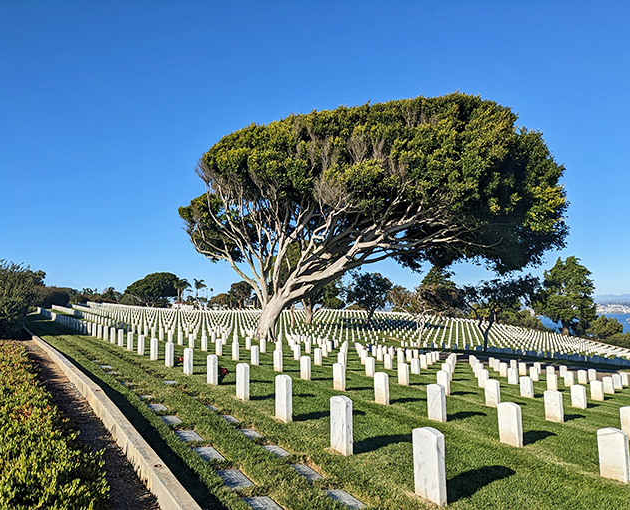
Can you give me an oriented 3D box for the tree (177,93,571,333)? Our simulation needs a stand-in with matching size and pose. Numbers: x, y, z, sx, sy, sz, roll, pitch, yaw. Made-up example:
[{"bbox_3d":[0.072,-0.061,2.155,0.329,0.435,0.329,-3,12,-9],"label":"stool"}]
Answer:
[{"bbox_3d":[3.529,-2.247,32.000,23.409,14.979,16.500,-1,-6,0],"label":"tree"}]

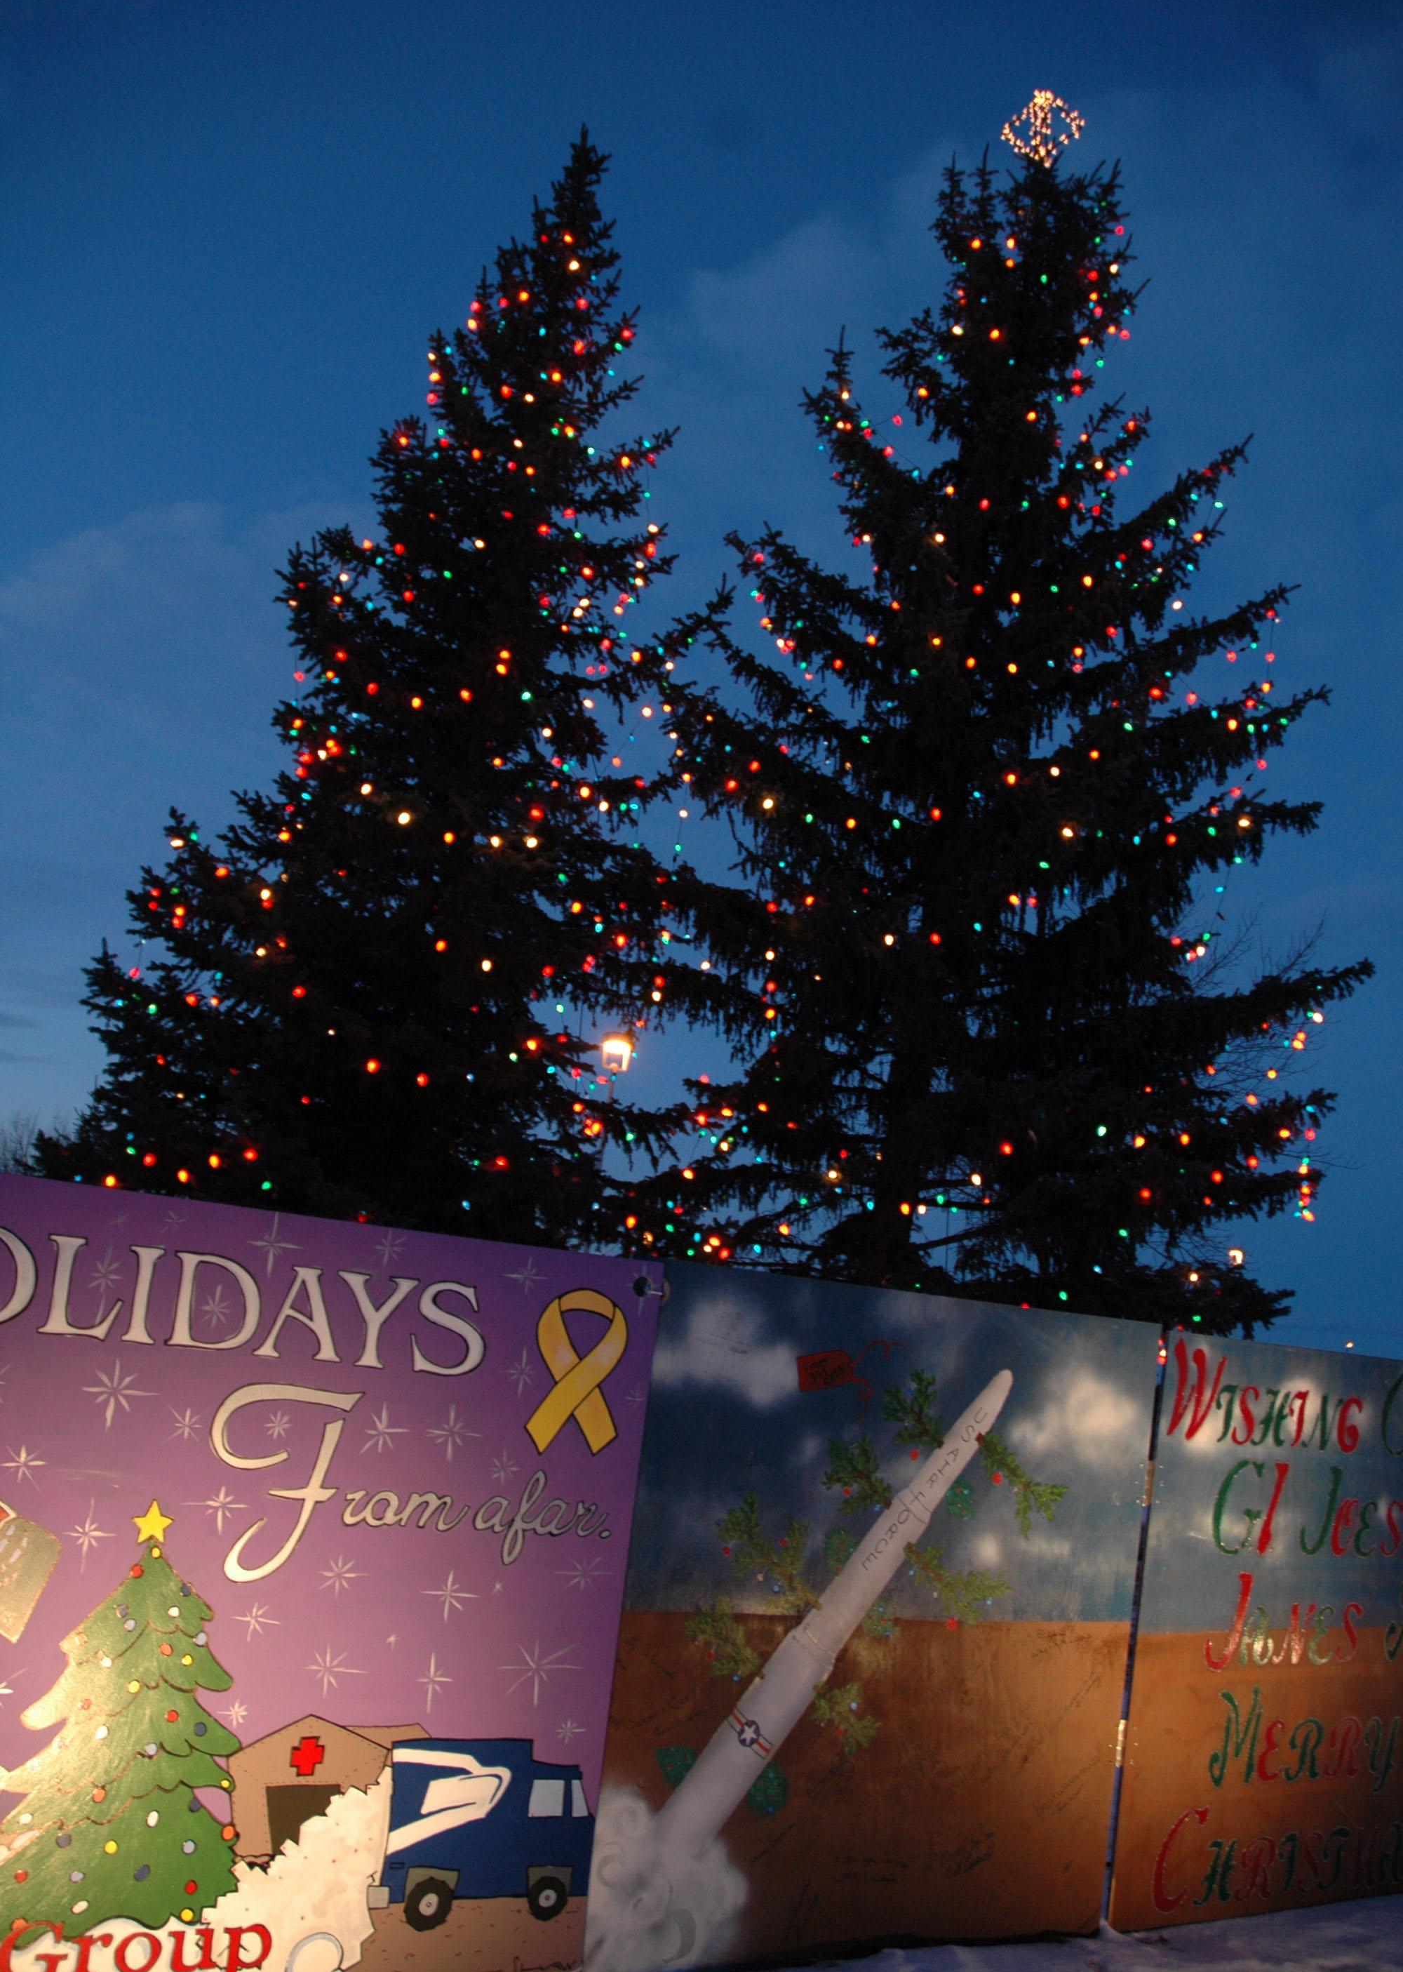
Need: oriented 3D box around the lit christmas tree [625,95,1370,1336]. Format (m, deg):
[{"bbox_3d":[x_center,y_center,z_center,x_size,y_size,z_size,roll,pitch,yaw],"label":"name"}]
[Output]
[{"bbox_3d":[2.467,-1.722,12.360,5.600,11.370,5.600,8,-12,0],"label":"lit christmas tree"}]

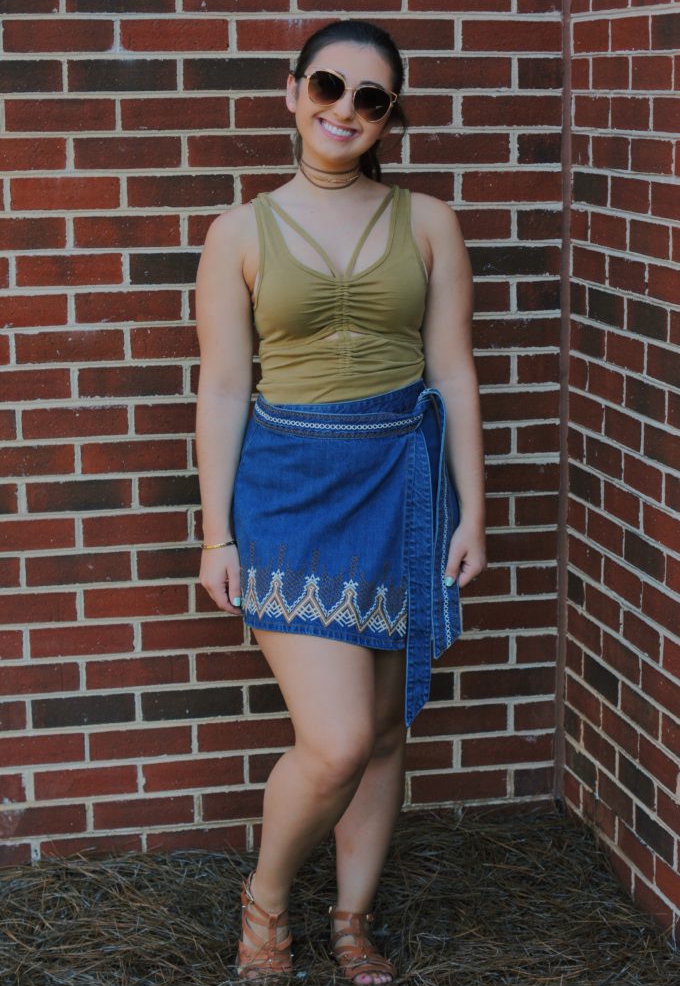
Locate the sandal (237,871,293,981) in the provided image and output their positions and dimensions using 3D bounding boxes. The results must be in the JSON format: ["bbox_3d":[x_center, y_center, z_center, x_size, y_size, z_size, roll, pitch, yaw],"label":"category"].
[{"bbox_3d":[-0.122,0.722,3.561,0.090,0.115,0.232,0,11,0],"label":"sandal"}]

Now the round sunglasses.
[{"bbox_3d":[0.007,-0.626,3.356,0.140,0.057,0.142,9,9,-10],"label":"round sunglasses"}]

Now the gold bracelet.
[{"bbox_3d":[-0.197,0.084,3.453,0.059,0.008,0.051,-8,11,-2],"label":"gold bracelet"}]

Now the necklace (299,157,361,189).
[{"bbox_3d":[-0.015,-0.512,3.394,0.100,0.033,0.106,4,28,-4],"label":"necklace"}]

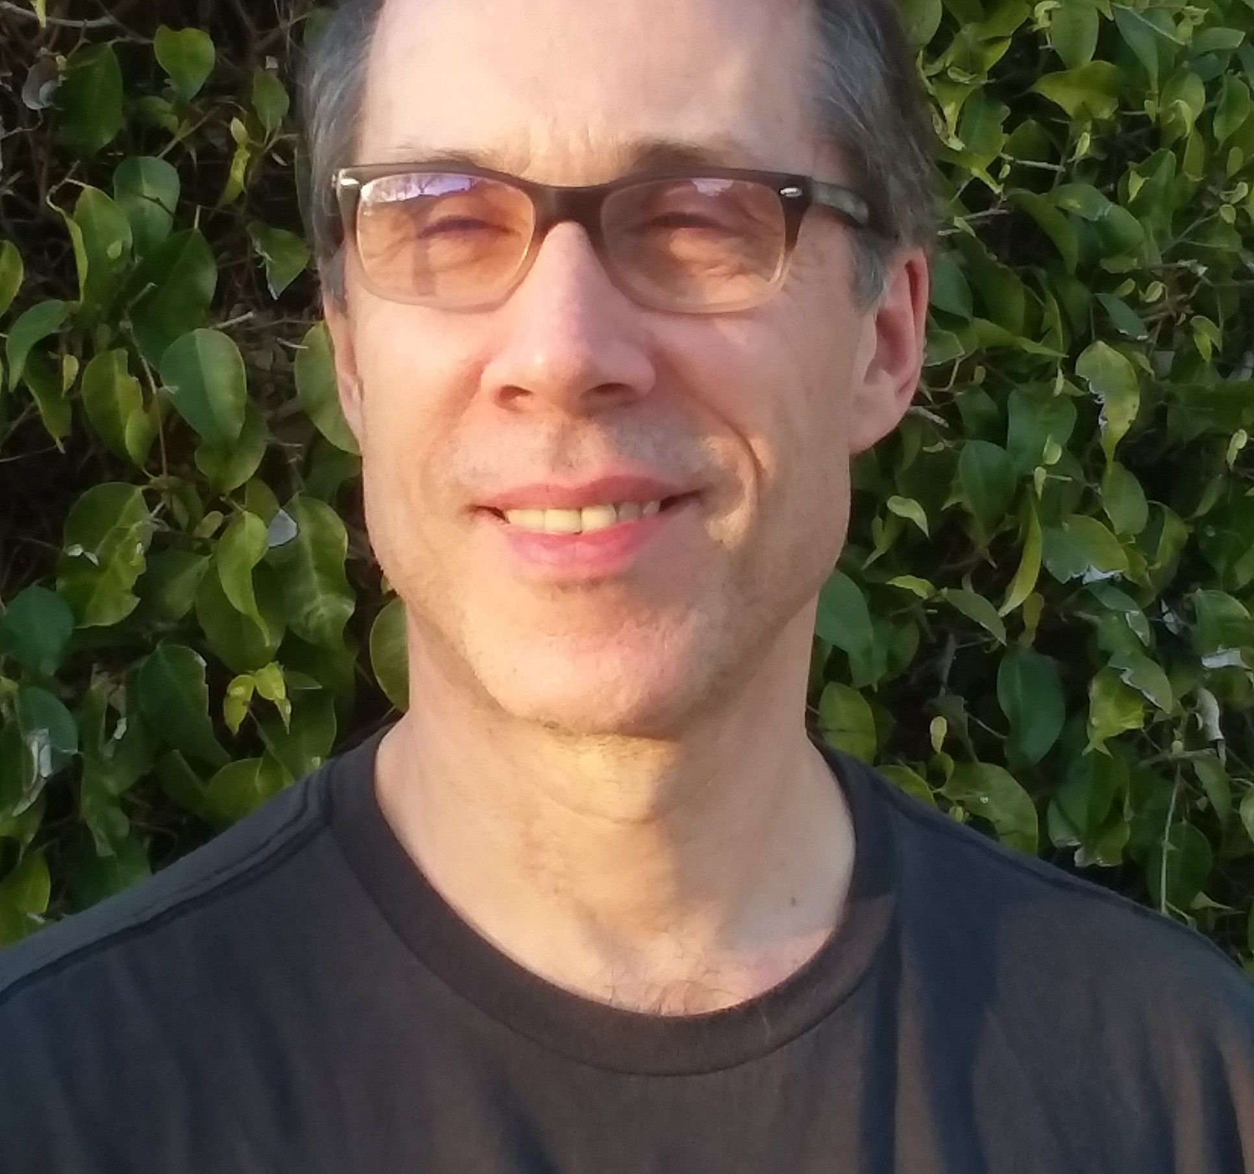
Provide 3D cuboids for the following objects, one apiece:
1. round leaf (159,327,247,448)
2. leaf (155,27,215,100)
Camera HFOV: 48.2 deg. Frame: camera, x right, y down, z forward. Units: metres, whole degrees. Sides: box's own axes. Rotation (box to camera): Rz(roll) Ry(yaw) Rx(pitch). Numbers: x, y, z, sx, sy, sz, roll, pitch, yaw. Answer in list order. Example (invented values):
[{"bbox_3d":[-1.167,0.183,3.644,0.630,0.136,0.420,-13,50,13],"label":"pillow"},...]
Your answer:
[{"bbox_3d":[-0.242,-0.115,0.800,0.048,0.070,0.016,-8,-15,-5],"label":"round leaf"},{"bbox_3d":[-0.265,-0.315,0.840,0.037,0.046,0.013,1,-12,-3],"label":"leaf"}]

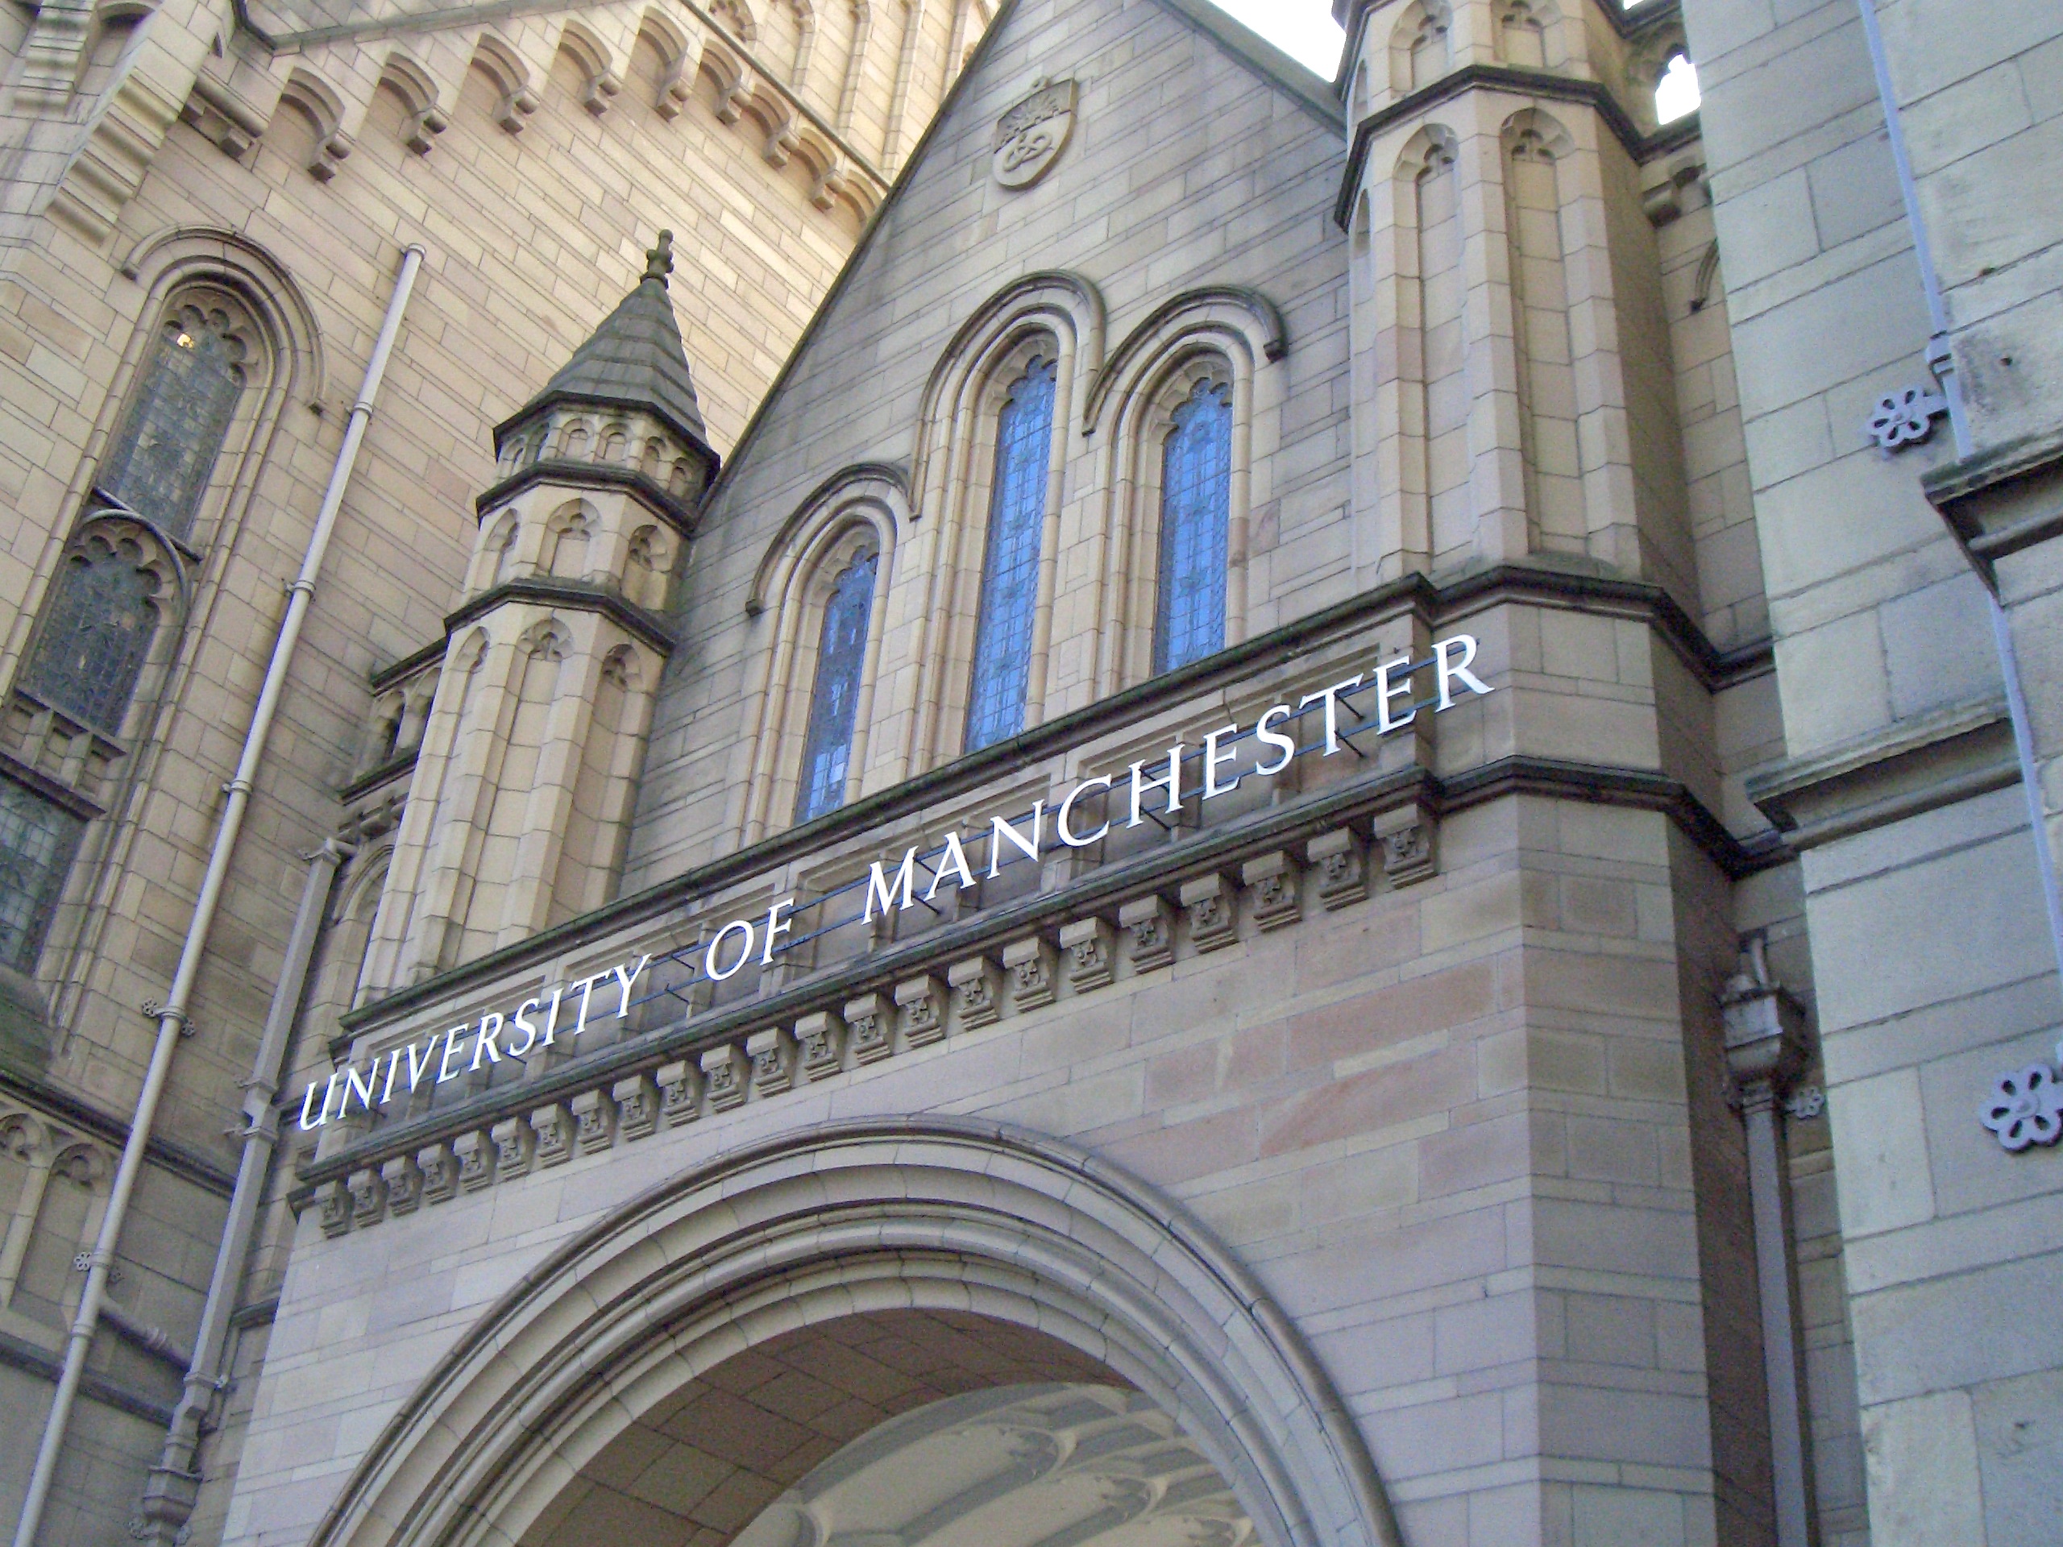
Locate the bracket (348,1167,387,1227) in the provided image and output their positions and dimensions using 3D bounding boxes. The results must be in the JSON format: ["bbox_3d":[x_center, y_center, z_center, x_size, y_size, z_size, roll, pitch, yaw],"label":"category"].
[{"bbox_3d":[-3.716,2.374,12.979,0.203,0.251,0.151,-22,-42,35],"label":"bracket"}]

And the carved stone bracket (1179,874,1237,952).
[{"bbox_3d":[0.733,0.578,9.584,0.203,0.251,0.151,-22,-42,35],"label":"carved stone bracket"}]

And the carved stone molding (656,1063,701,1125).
[{"bbox_3d":[-1.762,1.611,11.793,0.200,0.273,0.165,-22,-43,33],"label":"carved stone molding"}]

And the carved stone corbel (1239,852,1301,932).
[{"bbox_3d":[1.019,0.495,9.837,0.200,0.273,0.165,-22,-43,33],"label":"carved stone corbel"}]

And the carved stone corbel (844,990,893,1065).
[{"bbox_3d":[-0.751,1.176,10.717,0.203,0.251,0.151,-22,-42,35],"label":"carved stone corbel"}]

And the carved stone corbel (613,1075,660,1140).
[{"bbox_3d":[-2.015,1.713,11.971,0.200,0.273,0.165,-22,-43,33],"label":"carved stone corbel"}]

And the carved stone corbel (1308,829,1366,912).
[{"bbox_3d":[1.272,0.394,9.659,0.200,0.273,0.165,-22,-43,33],"label":"carved stone corbel"}]

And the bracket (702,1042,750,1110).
[{"bbox_3d":[-1.489,1.476,11.279,0.203,0.251,0.151,-22,-42,35],"label":"bracket"}]

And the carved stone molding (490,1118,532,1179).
[{"bbox_3d":[-2.773,2.017,12.505,0.200,0.273,0.165,-22,-43,33],"label":"carved stone molding"}]

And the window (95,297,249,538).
[{"bbox_3d":[-6.492,-2.798,17.817,0.150,2.184,0.779,-22,-43,33],"label":"window"}]

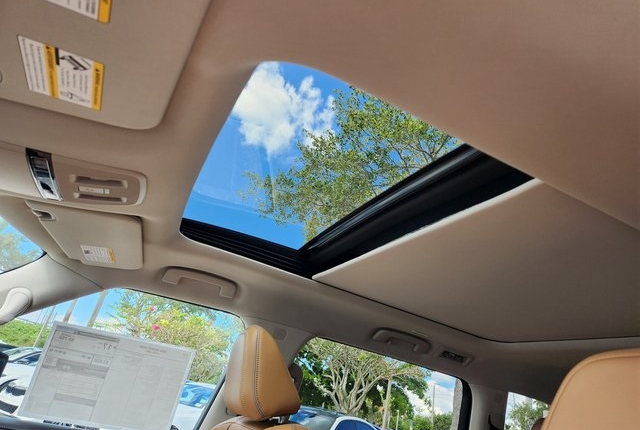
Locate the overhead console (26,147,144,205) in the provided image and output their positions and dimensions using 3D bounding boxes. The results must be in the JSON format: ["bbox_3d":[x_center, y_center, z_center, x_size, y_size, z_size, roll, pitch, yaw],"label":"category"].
[{"bbox_3d":[-0.343,-0.049,0.640,0.155,0.040,0.160,13,-25,-23],"label":"overhead console"}]

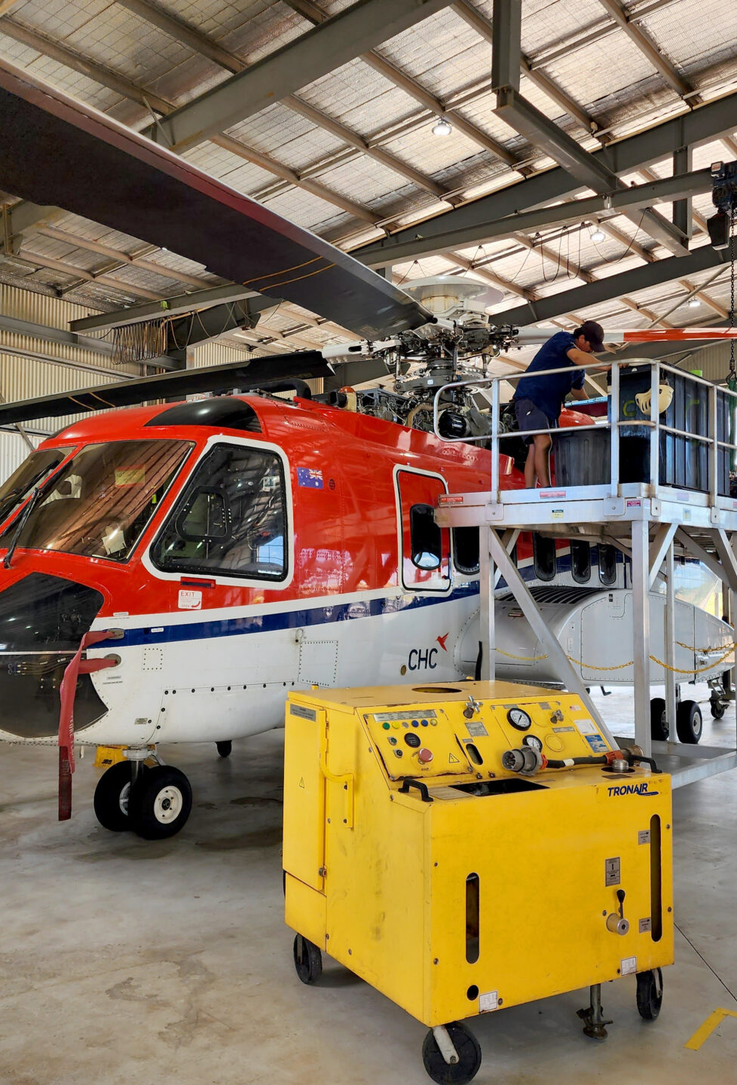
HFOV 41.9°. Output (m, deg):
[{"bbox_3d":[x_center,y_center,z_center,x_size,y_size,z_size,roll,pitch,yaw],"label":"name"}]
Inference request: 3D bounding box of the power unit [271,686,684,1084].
[{"bbox_3d":[0.426,1.290,4.080,1.155,1.250,1.180,2,-3,-30],"label":"power unit"}]

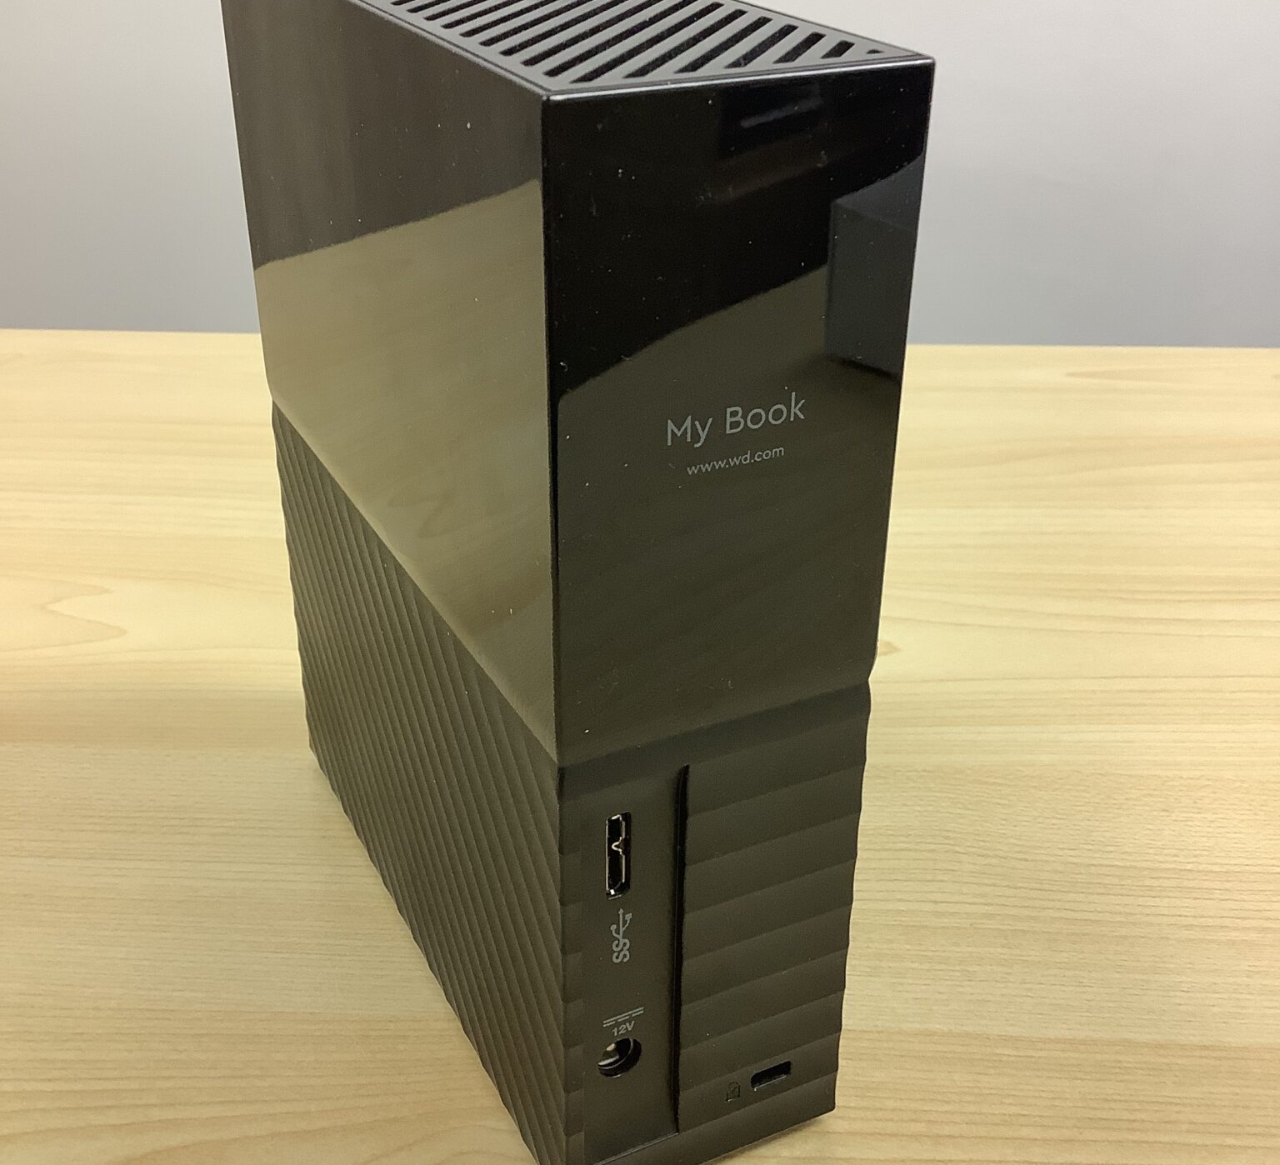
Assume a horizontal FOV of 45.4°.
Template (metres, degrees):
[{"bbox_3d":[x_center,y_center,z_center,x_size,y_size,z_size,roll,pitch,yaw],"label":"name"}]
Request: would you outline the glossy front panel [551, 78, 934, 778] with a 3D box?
[{"bbox_3d":[0.011,-0.018,0.187,0.049,0.085,0.003,-14,32,-23],"label":"glossy front panel"}]

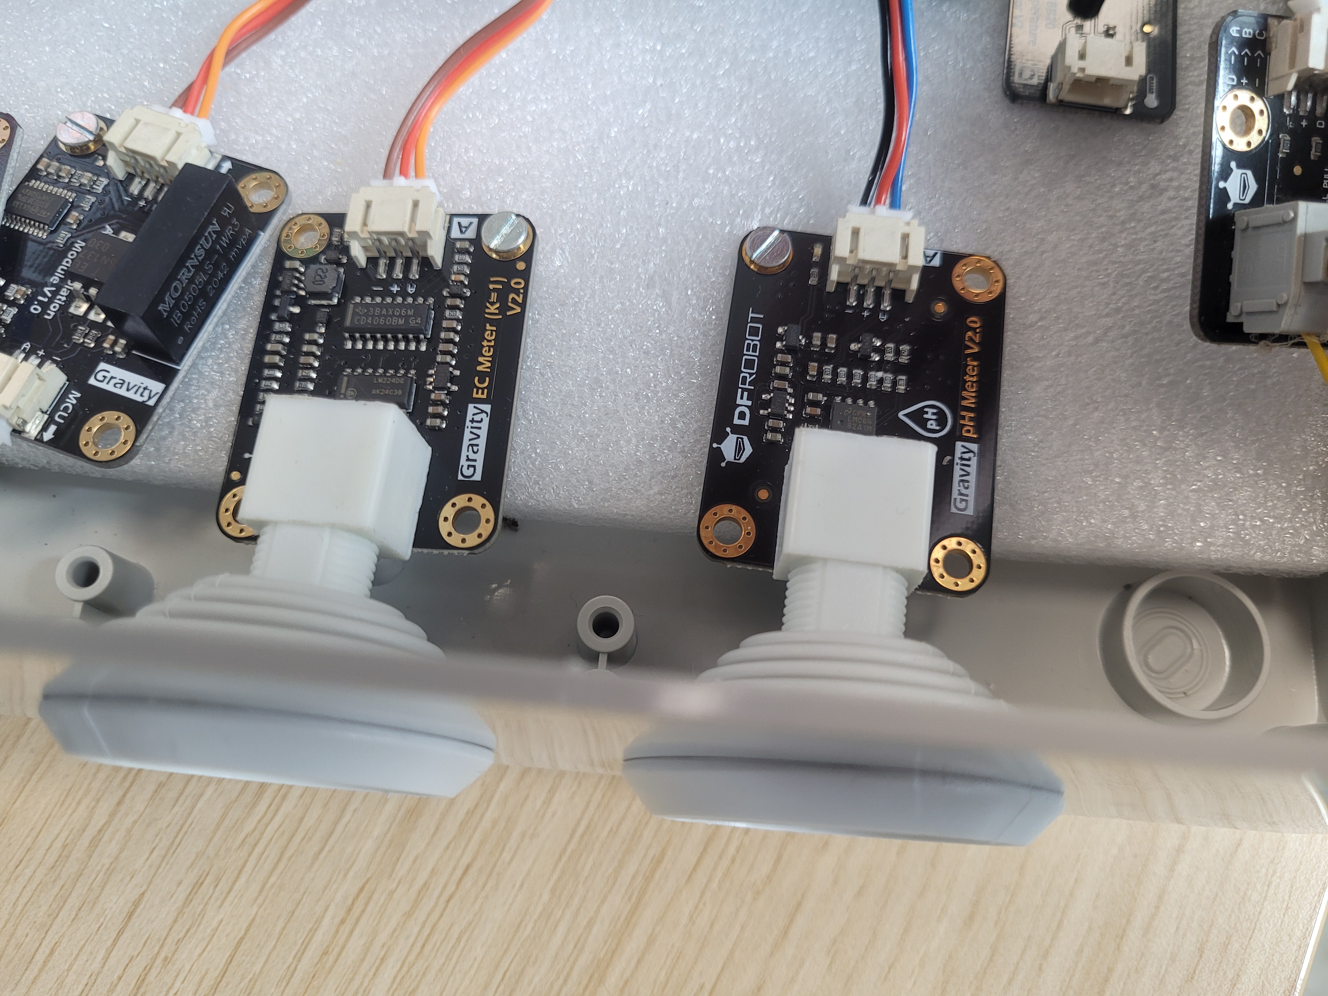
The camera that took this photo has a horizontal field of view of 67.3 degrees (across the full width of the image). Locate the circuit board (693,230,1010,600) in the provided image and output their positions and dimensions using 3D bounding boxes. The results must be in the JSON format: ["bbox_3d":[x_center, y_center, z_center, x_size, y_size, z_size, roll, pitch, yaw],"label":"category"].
[{"bbox_3d":[0.022,-0.011,0.115,0.032,0.002,0.042,8,73,3],"label":"circuit board"}]

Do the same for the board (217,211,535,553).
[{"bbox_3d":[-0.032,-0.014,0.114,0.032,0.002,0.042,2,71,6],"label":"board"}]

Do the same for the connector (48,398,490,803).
[{"bbox_3d":[-0.035,0.009,0.100,0.040,0.040,0.037,2,71,6],"label":"connector"}]

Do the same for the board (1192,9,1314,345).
[{"bbox_3d":[0.064,-0.031,0.100,0.022,0.002,0.032,1,95,-12],"label":"board"}]

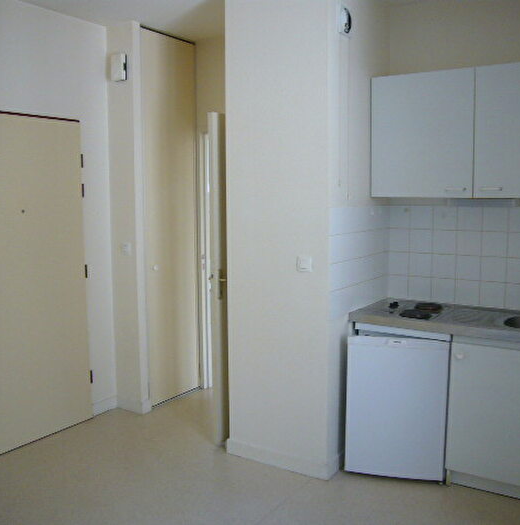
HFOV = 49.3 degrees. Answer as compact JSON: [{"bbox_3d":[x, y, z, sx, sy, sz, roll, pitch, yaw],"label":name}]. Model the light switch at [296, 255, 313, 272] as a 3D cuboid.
[{"bbox_3d":[0.235,0.009,3.044,0.080,0.080,0.014,4,8,33],"label":"light switch"}]

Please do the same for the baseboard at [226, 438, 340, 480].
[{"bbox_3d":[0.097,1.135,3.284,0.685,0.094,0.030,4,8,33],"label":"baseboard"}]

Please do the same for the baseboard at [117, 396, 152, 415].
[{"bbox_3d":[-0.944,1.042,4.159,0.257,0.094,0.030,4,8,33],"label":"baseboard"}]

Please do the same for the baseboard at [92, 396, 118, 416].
[{"bbox_3d":[-1.123,1.046,4.114,0.020,0.094,0.250,4,8,33],"label":"baseboard"}]

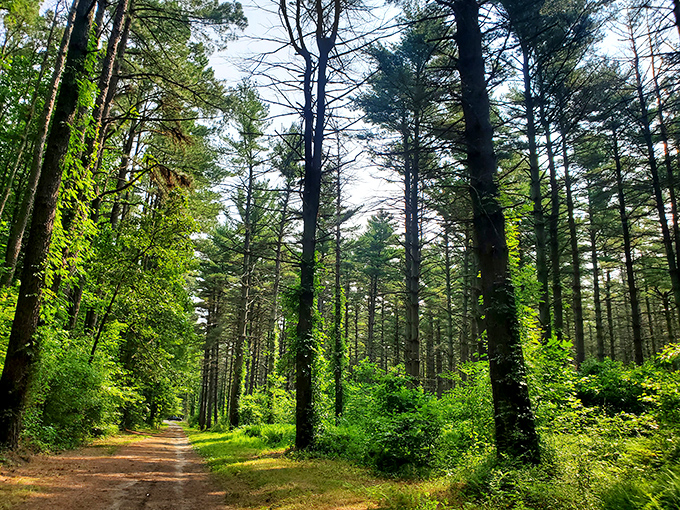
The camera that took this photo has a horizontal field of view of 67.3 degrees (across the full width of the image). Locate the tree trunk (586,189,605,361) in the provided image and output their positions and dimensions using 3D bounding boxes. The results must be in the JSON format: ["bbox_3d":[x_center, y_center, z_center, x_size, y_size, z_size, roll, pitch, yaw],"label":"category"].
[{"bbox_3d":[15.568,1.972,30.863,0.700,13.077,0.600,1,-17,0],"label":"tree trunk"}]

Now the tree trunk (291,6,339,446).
[{"bbox_3d":[-1.213,-2.425,21.674,2.100,20.002,1.100,1,-17,0],"label":"tree trunk"}]

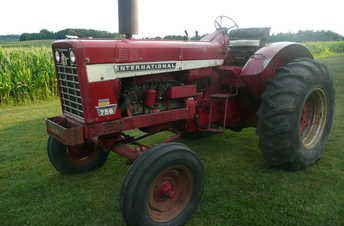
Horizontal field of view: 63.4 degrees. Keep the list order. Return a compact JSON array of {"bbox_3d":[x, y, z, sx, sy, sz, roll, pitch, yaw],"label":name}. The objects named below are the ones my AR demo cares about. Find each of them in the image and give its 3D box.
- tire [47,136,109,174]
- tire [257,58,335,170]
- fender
[{"bbox_3d":[-1.239,0.420,3.800,0.860,0.860,0.207,-11,13,-40],"label":"tire"},{"bbox_3d":[1.795,0.042,3.905,1.559,1.559,0.474,-11,16,-41],"label":"tire"},{"bbox_3d":[1.591,-0.613,3.940,1.740,0.780,0.300,-11,16,-41],"label":"fender"}]

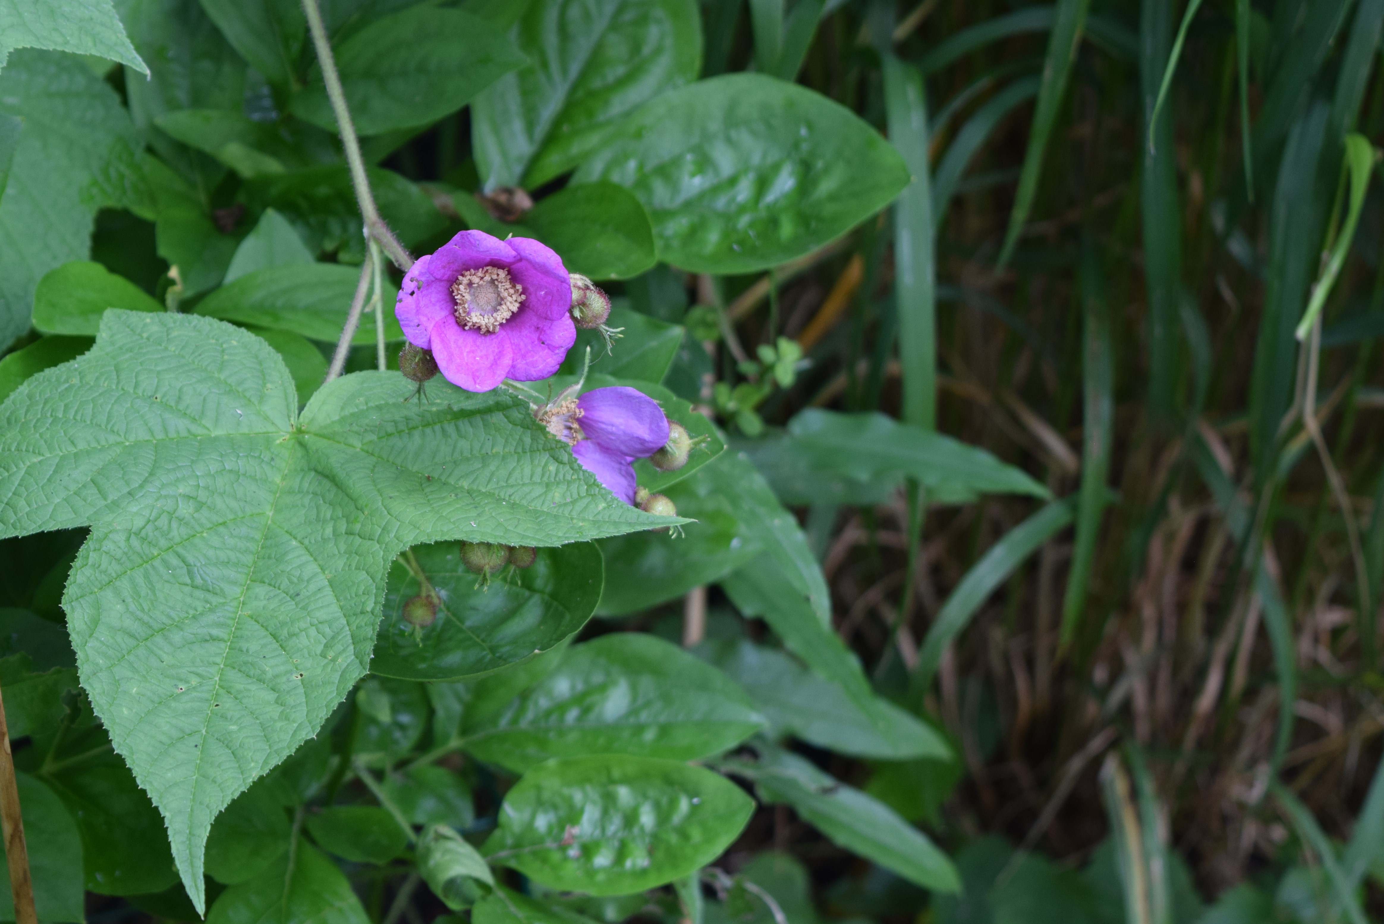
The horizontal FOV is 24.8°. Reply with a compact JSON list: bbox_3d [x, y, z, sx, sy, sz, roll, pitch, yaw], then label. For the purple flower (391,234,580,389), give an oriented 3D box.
[{"bbox_3d":[-0.049,-0.036,0.755,0.043,0.038,0.020,0,0,-2],"label":"purple flower"}]

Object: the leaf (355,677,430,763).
[{"bbox_3d":[-0.093,0.079,0.980,0.026,0.009,0.033,5,53,-3],"label":"leaf"}]

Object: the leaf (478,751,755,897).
[{"bbox_3d":[-0.020,0.100,0.870,0.073,0.012,0.036,-9,60,-5],"label":"leaf"}]

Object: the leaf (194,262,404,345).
[{"bbox_3d":[-0.108,-0.043,0.880,0.064,0.010,0.027,5,44,5],"label":"leaf"}]

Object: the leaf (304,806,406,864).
[{"bbox_3d":[-0.102,0.113,0.960,0.033,0.008,0.024,5,47,4],"label":"leaf"}]

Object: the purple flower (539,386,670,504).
[{"bbox_3d":[-0.022,-0.004,0.790,0.031,0.030,0.024,-3,7,30],"label":"purple flower"}]

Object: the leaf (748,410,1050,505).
[{"bbox_3d":[0.069,-0.002,1.050,0.098,0.014,0.036,6,45,6],"label":"leaf"}]

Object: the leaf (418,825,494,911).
[{"bbox_3d":[-0.069,0.118,0.920,0.018,0.019,0.027,-12,46,-25],"label":"leaf"}]

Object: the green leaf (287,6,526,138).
[{"bbox_3d":[-0.085,-0.118,0.950,0.068,0.012,0.033,-9,58,-6],"label":"green leaf"}]

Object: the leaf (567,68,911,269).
[{"bbox_3d":[0.014,-0.083,0.910,0.096,0.015,0.054,-4,63,-2],"label":"leaf"}]

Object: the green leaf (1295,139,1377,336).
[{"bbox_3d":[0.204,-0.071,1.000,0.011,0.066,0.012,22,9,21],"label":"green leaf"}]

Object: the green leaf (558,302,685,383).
[{"bbox_3d":[-0.022,-0.032,0.890,0.050,0.009,0.034,-11,55,-15],"label":"green leaf"}]

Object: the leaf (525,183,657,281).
[{"bbox_3d":[-0.031,-0.068,0.930,0.046,0.009,0.036,9,53,3],"label":"leaf"}]

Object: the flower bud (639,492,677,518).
[{"bbox_3d":[-0.008,0.012,0.820,0.009,0.009,0.009,0,23,0],"label":"flower bud"}]

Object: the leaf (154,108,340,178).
[{"bbox_3d":[-0.141,-0.101,1.000,0.060,0.010,0.029,5,50,8],"label":"leaf"}]

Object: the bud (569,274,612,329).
[{"bbox_3d":[-0.025,-0.039,0.765,0.011,0.013,0.011,0,22,0],"label":"bud"}]

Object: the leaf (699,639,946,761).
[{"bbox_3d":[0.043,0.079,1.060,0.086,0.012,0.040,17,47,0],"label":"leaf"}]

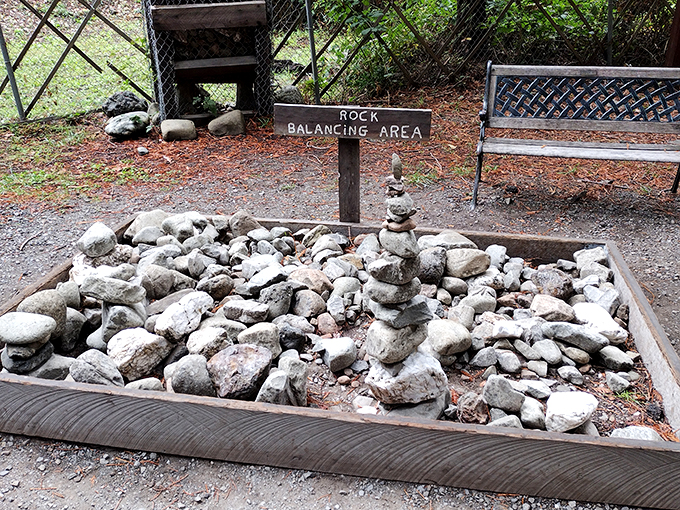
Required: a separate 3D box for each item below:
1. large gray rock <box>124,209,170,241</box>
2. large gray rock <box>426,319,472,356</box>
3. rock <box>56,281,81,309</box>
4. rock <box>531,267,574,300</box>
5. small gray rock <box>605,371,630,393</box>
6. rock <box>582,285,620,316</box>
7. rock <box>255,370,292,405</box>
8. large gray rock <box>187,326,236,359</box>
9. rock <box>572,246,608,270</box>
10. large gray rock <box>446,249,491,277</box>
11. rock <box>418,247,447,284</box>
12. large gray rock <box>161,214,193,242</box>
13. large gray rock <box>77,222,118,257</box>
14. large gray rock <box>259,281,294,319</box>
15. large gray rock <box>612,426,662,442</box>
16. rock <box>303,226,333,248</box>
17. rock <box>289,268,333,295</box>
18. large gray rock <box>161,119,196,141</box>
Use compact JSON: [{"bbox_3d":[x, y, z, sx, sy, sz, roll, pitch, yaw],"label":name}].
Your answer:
[{"bbox_3d":[-0.937,-0.144,2.588,0.224,0.152,0.145,4,27,7],"label":"large gray rock"},{"bbox_3d":[0.387,0.291,1.873,0.151,0.119,0.128,0,27,0],"label":"large gray rock"},{"bbox_3d":[-1.133,0.165,2.214,0.113,0.113,0.113,-8,27,-14],"label":"rock"},{"bbox_3d":[0.925,0.124,2.310,0.185,0.135,0.155,3,28,9],"label":"rock"},{"bbox_3d":[0.908,0.414,1.735,0.082,0.057,0.072,6,27,15],"label":"small gray rock"},{"bbox_3d":[0.955,0.166,1.939,0.124,0.110,0.115,12,30,27],"label":"rock"},{"bbox_3d":[-0.205,0.420,1.633,0.114,0.134,0.102,0,27,0],"label":"rock"},{"bbox_3d":[-0.476,0.328,1.967,0.185,0.120,0.140,-7,28,-9],"label":"large gray rock"},{"bbox_3d":[1.105,0.015,2.335,0.155,0.090,0.120,12,30,25],"label":"rock"},{"bbox_3d":[0.527,0.035,2.198,0.184,0.113,0.135,4,28,14],"label":"large gray rock"},{"bbox_3d":[0.405,0.048,2.333,0.130,0.155,0.135,3,27,10],"label":"rock"},{"bbox_3d":[-0.829,-0.136,2.723,0.170,0.130,0.150,-2,28,0],"label":"large gray rock"},{"bbox_3d":[-1.126,-0.067,2.454,0.180,0.144,0.154,-7,27,-12],"label":"large gray rock"},{"bbox_3d":[-0.258,0.181,2.157,0.139,0.124,0.134,-3,26,-4],"label":"large gray rock"},{"bbox_3d":[0.798,0.498,1.423,0.145,0.080,0.105,3,27,11],"label":"large gray rock"},{"bbox_3d":[-0.117,-0.091,2.760,0.150,0.115,0.100,-12,29,-18],"label":"rock"},{"bbox_3d":[-0.130,0.121,2.336,0.190,0.110,0.140,3,28,9],"label":"rock"},{"bbox_3d":[-1.470,-1.142,4.827,0.330,0.190,0.230,-2,28,0],"label":"large gray rock"}]

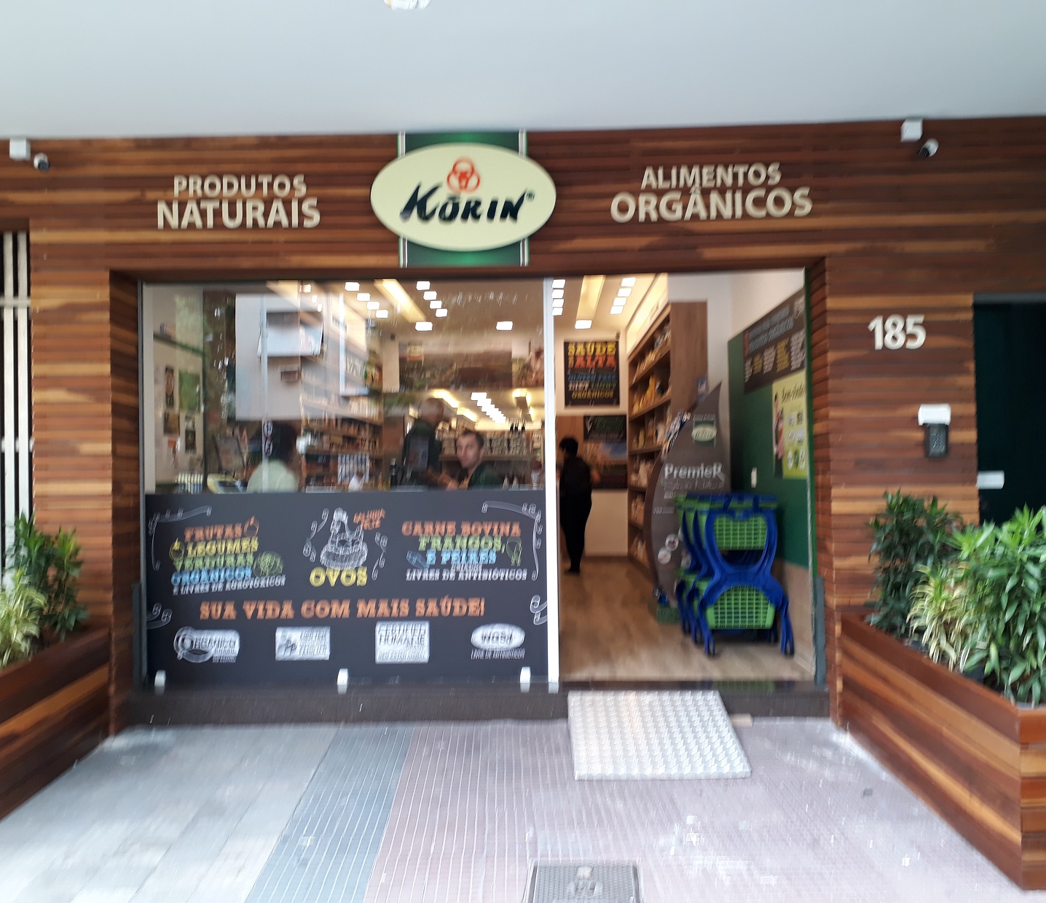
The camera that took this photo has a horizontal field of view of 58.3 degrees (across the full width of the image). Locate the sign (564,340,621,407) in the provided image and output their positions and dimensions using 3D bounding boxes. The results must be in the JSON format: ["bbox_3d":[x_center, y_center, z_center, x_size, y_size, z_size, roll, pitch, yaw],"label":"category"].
[{"bbox_3d":[0.935,-1.045,12.660,0.740,0.889,0.025,-1,-1,1],"label":"sign"}]

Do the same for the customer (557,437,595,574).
[{"bbox_3d":[0.647,0.647,11.326,0.400,1.635,0.520,-2,-2,42],"label":"customer"}]

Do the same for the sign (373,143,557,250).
[{"bbox_3d":[-0.313,-1.338,4.991,0.978,0.569,0.080,-1,-1,1],"label":"sign"}]

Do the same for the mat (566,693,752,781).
[{"bbox_3d":[0.645,1.399,4.685,0.801,0.180,0.856,-1,-1,1],"label":"mat"}]

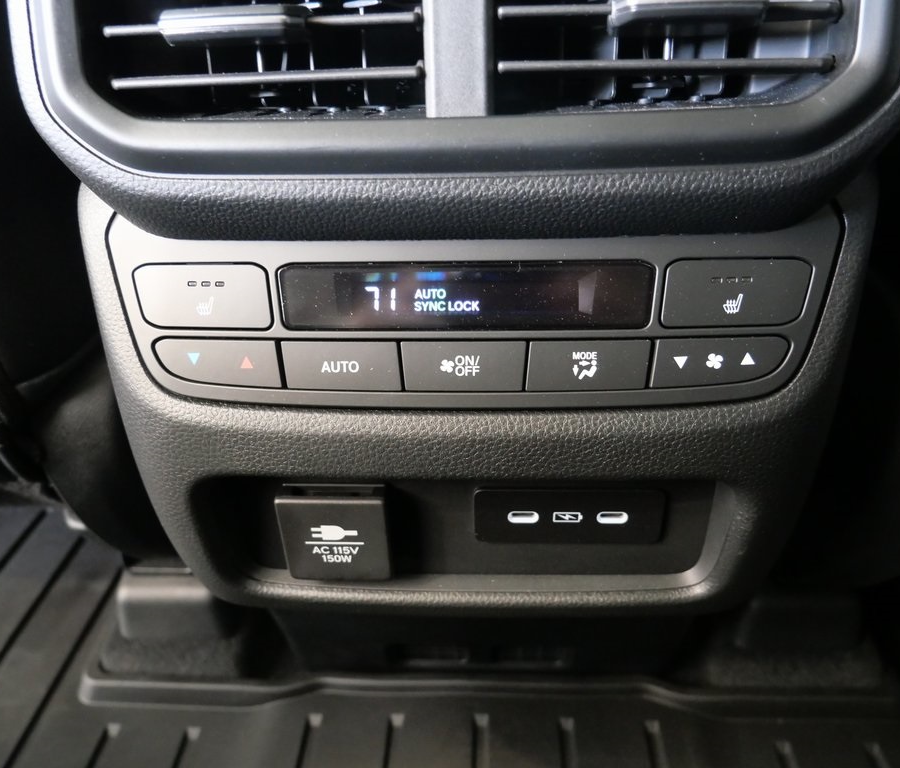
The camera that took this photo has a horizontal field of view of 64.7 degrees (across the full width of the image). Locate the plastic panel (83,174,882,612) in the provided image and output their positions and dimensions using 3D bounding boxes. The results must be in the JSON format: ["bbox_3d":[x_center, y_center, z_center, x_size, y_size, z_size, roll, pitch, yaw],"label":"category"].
[{"bbox_3d":[0.009,0.005,0.268,0.272,0.160,0.062,0,23,3],"label":"plastic panel"}]

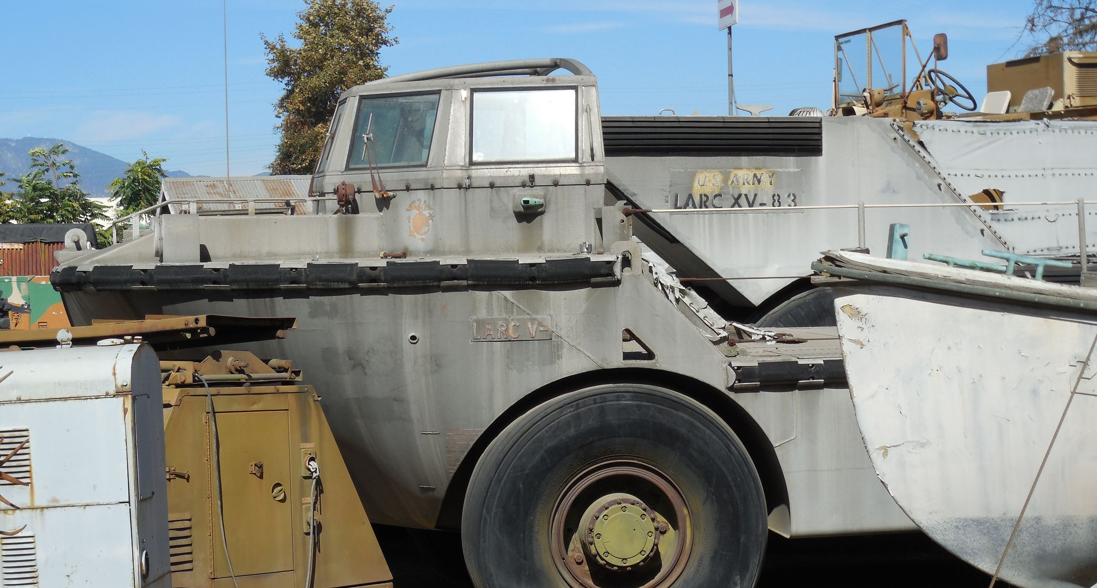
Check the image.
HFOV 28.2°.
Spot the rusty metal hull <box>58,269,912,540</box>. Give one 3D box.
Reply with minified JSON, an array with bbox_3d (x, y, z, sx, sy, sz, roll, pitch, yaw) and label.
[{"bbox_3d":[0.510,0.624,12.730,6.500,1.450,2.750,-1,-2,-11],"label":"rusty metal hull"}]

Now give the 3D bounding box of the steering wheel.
[{"bbox_3d":[3.471,-1.754,18.800,0.520,0.090,0.520,42,-11,-8],"label":"steering wheel"}]

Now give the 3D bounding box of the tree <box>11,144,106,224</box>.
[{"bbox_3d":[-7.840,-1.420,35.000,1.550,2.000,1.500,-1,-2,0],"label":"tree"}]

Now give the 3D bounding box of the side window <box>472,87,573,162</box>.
[{"bbox_3d":[-0.130,-0.895,11.650,0.570,0.410,0.050,-1,-10,-11],"label":"side window"}]

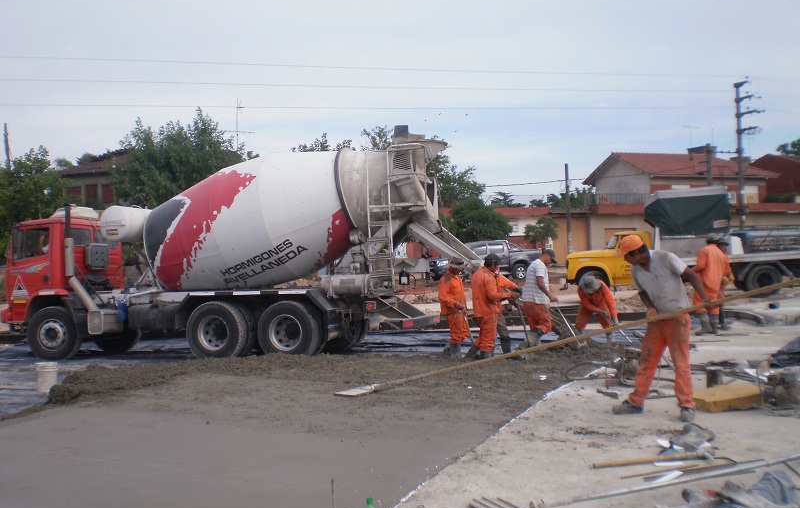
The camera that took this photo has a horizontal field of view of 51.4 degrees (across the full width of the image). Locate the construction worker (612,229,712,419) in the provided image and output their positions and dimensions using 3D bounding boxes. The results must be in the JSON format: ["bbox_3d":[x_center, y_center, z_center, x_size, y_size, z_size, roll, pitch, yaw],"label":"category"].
[{"bbox_3d":[2.254,0.645,7.200,0.800,1.620,0.620,-2,0,37],"label":"construction worker"}]

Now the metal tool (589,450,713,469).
[{"bbox_3d":[1.850,1.485,6.040,0.940,0.070,0.130,-2,0,-8],"label":"metal tool"}]

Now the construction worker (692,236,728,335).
[{"bbox_3d":[5.171,0.526,13.900,0.580,1.670,0.420,-2,0,-14],"label":"construction worker"}]

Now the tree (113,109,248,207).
[{"bbox_3d":[-9.592,-2.201,36.015,6.400,8.400,6.200,-2,0,0],"label":"tree"}]

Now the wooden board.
[{"bbox_3d":[3.260,1.430,8.250,0.840,0.110,0.520,-2,0,-25],"label":"wooden board"}]

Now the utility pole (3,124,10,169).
[{"bbox_3d":[-20.130,-2.197,43.000,0.250,9.200,0.250,-2,0,0],"label":"utility pole"}]

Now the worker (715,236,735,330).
[{"bbox_3d":[5.850,0.540,15.100,0.500,1.690,0.500,-2,0,18],"label":"worker"}]

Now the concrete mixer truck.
[{"bbox_3d":[-2.920,-0.110,15.470,9.000,3.900,2.500,-2,0,20],"label":"concrete mixer truck"}]

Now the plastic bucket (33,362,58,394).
[{"bbox_3d":[-4.567,1.602,10.750,0.300,0.370,0.300,-2,0,0],"label":"plastic bucket"}]

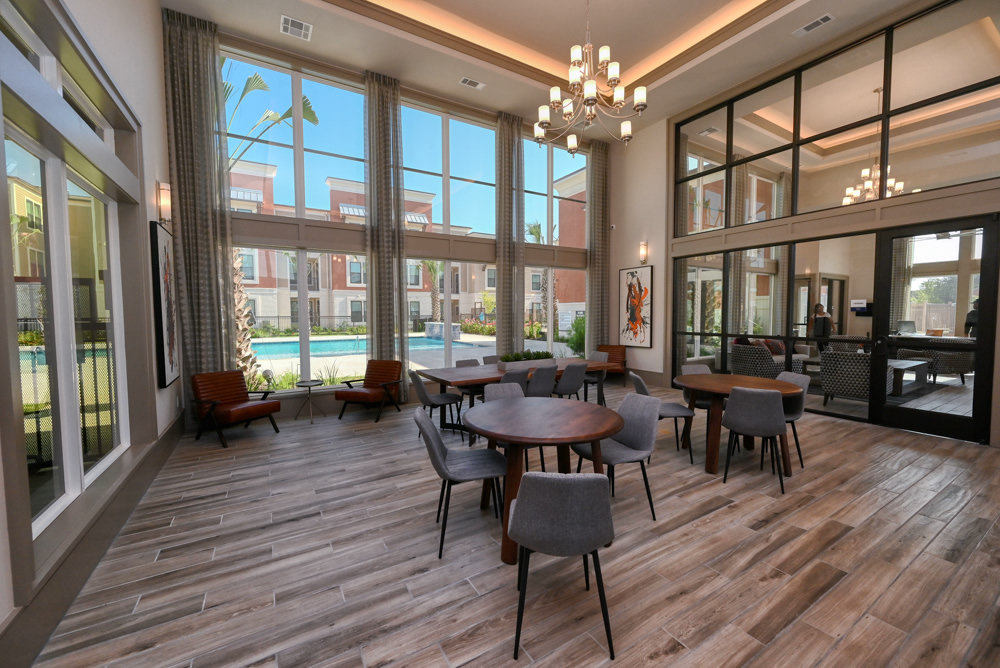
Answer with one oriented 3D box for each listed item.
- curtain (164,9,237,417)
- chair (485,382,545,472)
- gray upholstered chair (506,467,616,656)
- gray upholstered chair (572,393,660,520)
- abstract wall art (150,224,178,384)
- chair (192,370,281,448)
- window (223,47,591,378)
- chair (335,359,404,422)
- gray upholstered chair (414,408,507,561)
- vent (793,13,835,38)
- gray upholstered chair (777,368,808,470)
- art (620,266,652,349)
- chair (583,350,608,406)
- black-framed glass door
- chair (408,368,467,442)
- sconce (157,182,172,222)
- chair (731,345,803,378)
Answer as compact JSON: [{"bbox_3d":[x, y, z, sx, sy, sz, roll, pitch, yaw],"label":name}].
[{"bbox_3d":[-3.679,-1.297,4.822,0.580,5.020,0.130,-2,4,-31],"label":"curtain"},{"bbox_3d":[0.116,0.842,3.104,0.458,0.826,0.569,-2,3,-19],"label":"chair"},{"bbox_3d":[0.264,0.914,1.724,0.458,0.826,0.569,0,3,1],"label":"gray upholstered chair"},{"bbox_3d":[0.838,0.881,2.788,0.545,0.840,0.470,-2,4,-28],"label":"gray upholstered chair"},{"bbox_3d":[-3.532,-0.290,4.128,0.050,1.620,0.790,-2,4,-31],"label":"abstract wall art"},{"bbox_3d":[-3.095,0.834,4.558,0.796,0.735,0.655,1,3,24],"label":"chair"},{"bbox_3d":[-0.851,-1.521,6.668,6.430,4.480,0.120,-2,4,-31],"label":"window"},{"bbox_3d":[-1.818,0.775,5.468,0.655,0.735,0.796,0,3,17],"label":"chair"},{"bbox_3d":[-0.212,0.909,2.513,0.580,0.830,0.470,-1,3,-9],"label":"gray upholstered chair"},{"bbox_3d":[4.017,-3.951,4.990,0.190,0.030,0.400,-2,4,-31],"label":"vent"},{"bbox_3d":[2.612,0.817,3.752,0.545,0.840,0.470,-1,3,-8],"label":"gray upholstered chair"},{"bbox_3d":[2.792,-0.542,8.017,0.055,1.615,0.765,-2,4,-31],"label":"art"},{"bbox_3d":[1.333,0.711,5.863,0.545,0.840,0.470,-3,4,-36],"label":"chair"},{"bbox_3d":[5.031,-0.046,4.573,0.080,2.440,0.930,-2,4,-31],"label":"black-framed glass door"},{"bbox_3d":[-0.690,0.813,4.391,0.580,0.830,0.470,-1,3,-20],"label":"chair"},{"bbox_3d":[-3.573,-1.397,4.146,0.110,0.435,0.120,-2,4,-31],"label":"sconce"},{"bbox_3d":[4.837,0.632,7.081,0.780,0.830,0.730,-1,3,-13],"label":"chair"}]

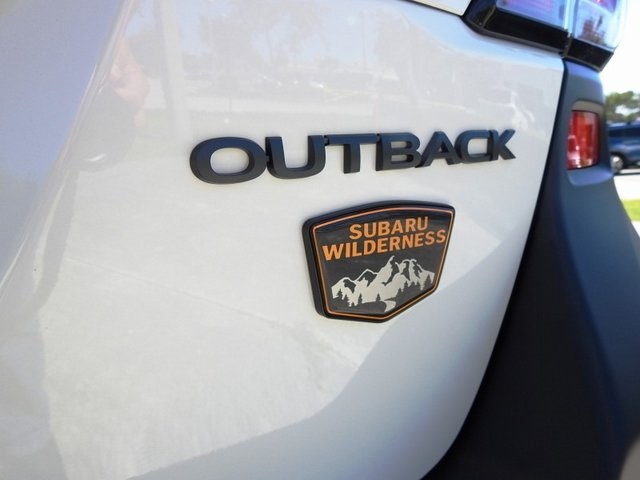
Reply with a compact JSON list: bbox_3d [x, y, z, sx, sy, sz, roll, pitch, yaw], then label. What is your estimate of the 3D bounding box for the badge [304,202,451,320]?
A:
[{"bbox_3d":[0.040,0.015,0.275,0.111,0.076,0.007,-7,16,-30],"label":"badge"}]

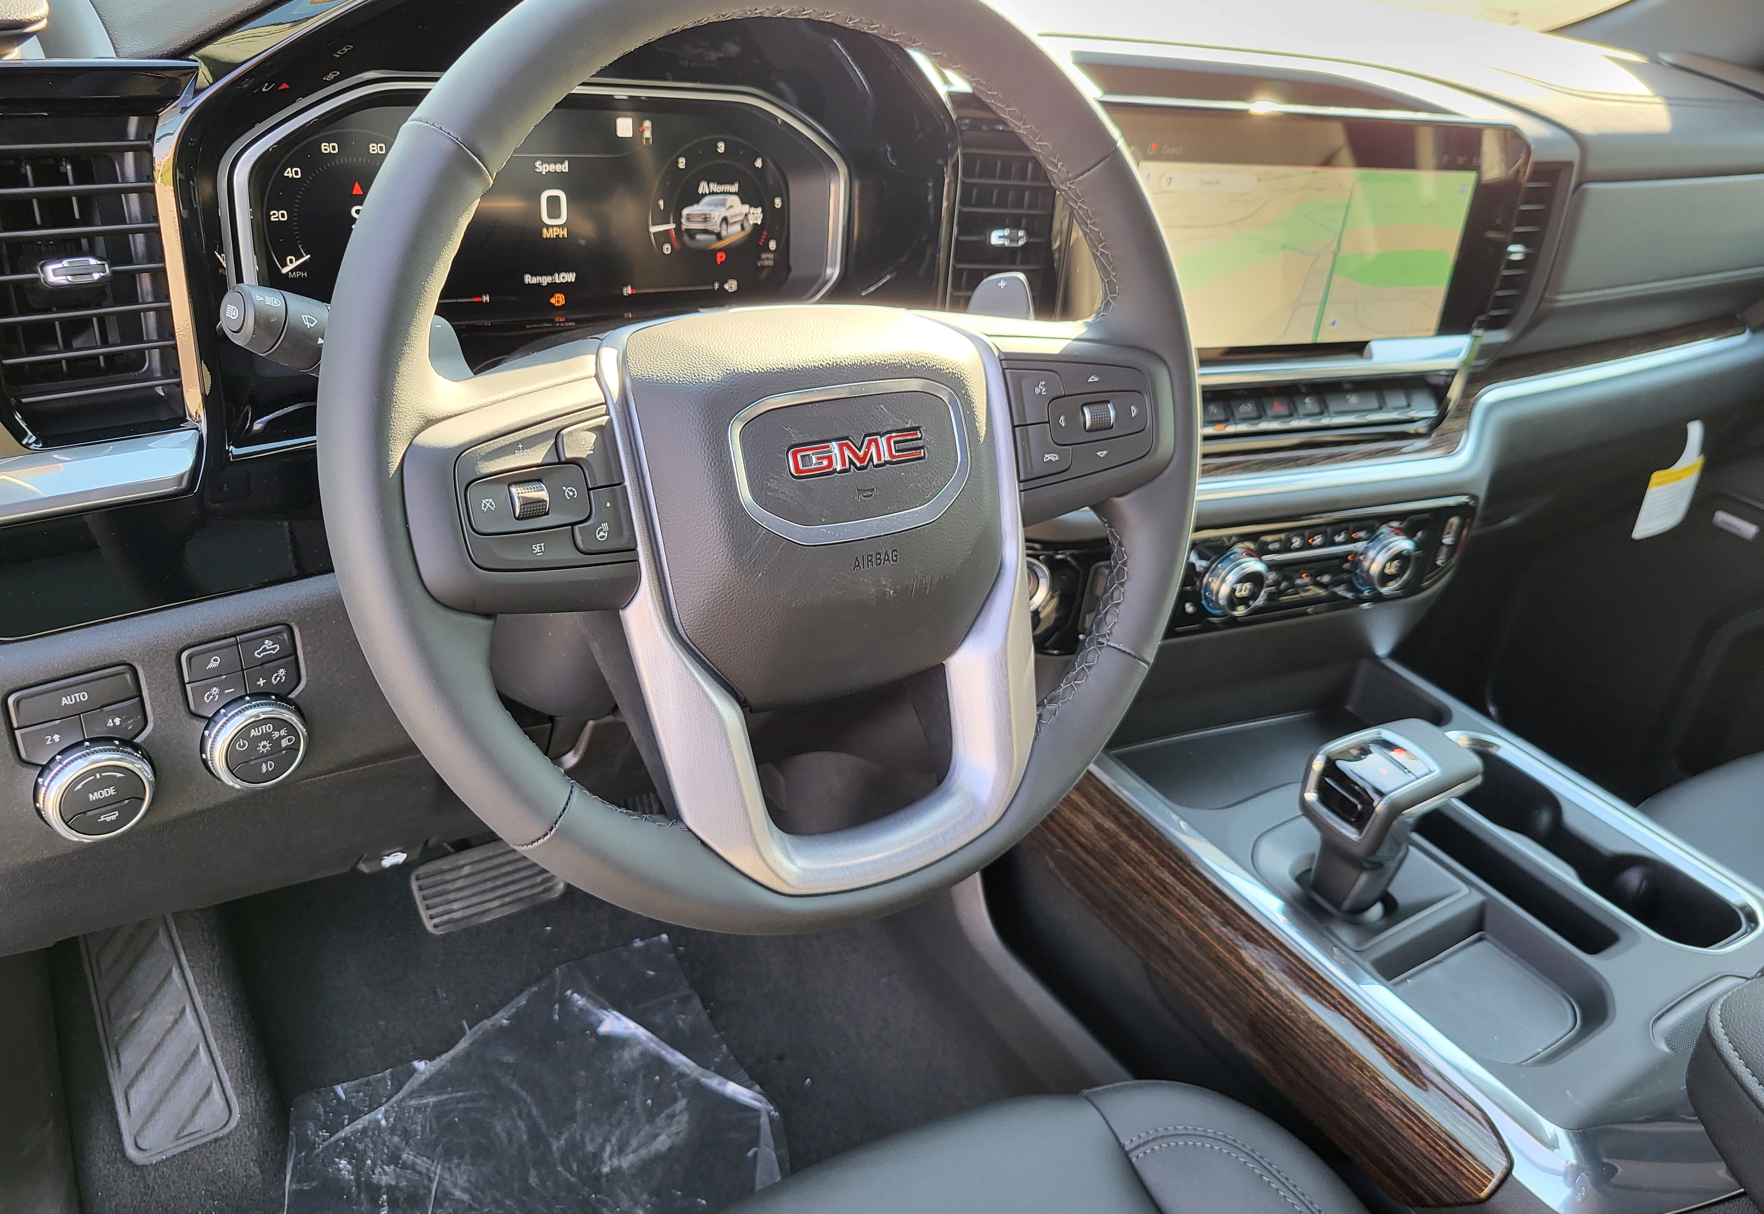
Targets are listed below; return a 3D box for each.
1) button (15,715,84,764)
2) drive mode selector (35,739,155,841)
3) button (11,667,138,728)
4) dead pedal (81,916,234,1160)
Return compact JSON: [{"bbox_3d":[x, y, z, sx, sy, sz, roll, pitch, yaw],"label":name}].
[{"bbox_3d":[-0.366,0.059,0.584,0.025,0.019,0.008,-17,22,-37],"label":"button"},{"bbox_3d":[-0.348,0.084,0.591,0.049,0.049,0.017,-17,22,-37],"label":"drive mode selector"},{"bbox_3d":[-0.338,0.037,0.554,0.047,0.015,0.008,-18,28,-40],"label":"button"},{"bbox_3d":[-0.539,0.294,0.979,0.072,0.018,0.200,-12,75,-32],"label":"dead pedal"}]

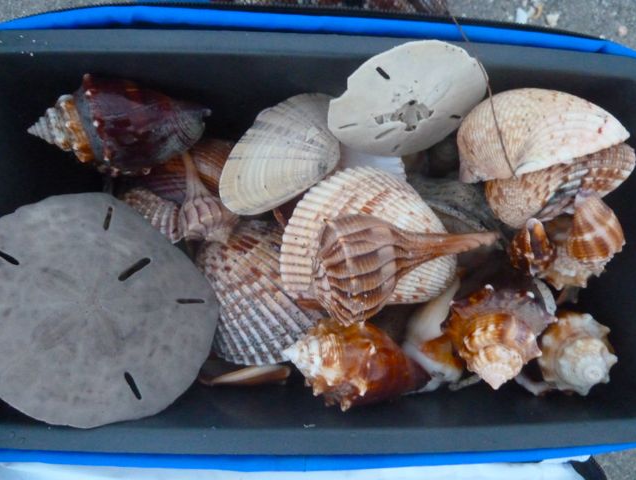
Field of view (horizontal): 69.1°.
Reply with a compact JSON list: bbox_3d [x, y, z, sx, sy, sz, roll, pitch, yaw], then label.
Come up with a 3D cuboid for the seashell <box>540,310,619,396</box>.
[{"bbox_3d":[0.137,0.059,0.245,0.037,0.055,0.038,-6,94,15],"label":"seashell"}]

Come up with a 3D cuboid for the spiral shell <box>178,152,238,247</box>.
[{"bbox_3d":[-0.060,-0.021,0.250,0.030,0.027,0.052,-14,75,-4],"label":"spiral shell"}]

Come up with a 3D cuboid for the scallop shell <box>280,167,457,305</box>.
[{"bbox_3d":[0.026,-0.002,0.242,0.087,0.034,0.066,8,84,4],"label":"scallop shell"}]

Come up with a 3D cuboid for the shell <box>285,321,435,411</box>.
[{"bbox_3d":[0.021,0.063,0.235,0.077,0.040,0.043,3,79,7],"label":"shell"}]

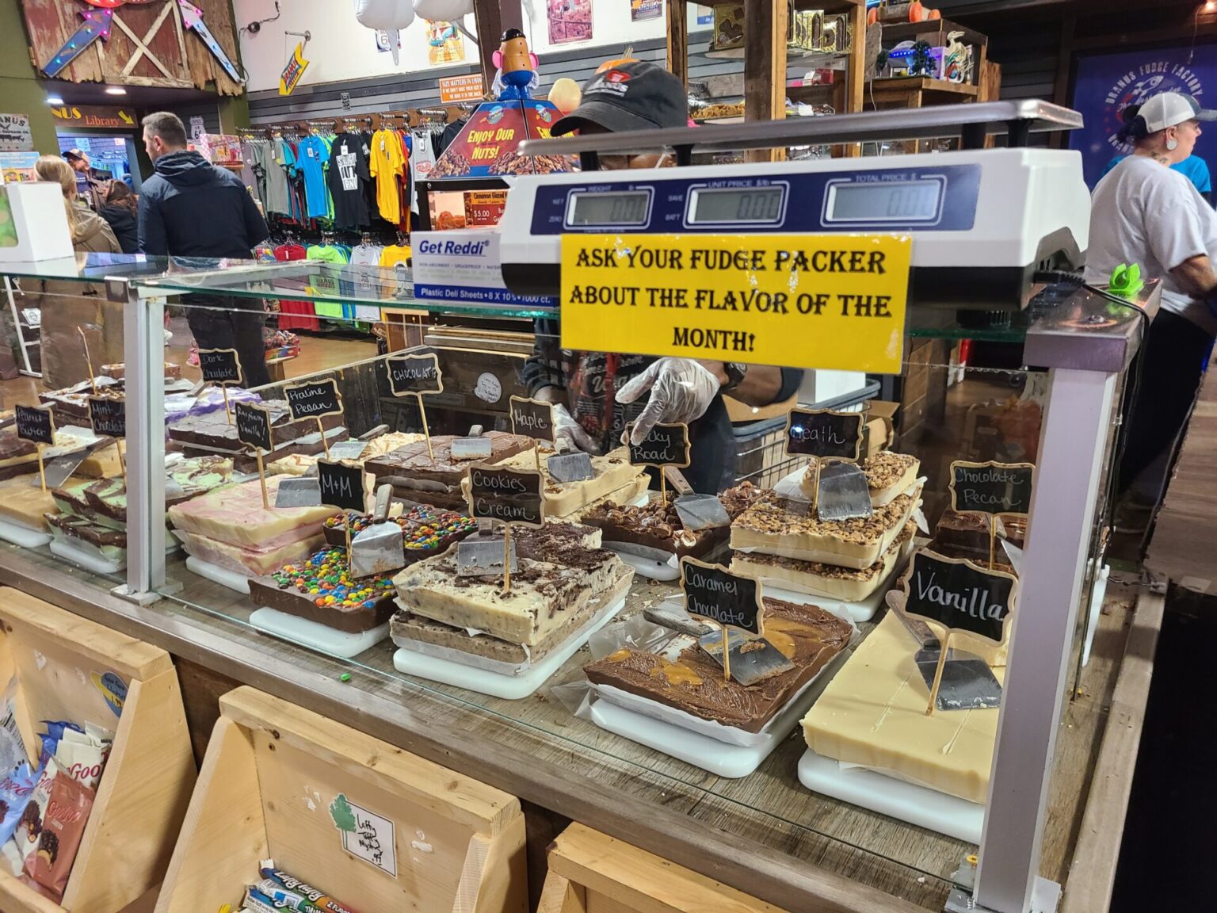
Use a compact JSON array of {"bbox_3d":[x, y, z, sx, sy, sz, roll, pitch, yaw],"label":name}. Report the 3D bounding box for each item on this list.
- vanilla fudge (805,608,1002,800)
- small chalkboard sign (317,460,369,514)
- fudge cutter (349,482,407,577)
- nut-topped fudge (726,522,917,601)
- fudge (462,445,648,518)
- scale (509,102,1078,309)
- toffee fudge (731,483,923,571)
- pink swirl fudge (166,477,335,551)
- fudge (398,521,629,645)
[{"bbox_3d":[0.310,0.223,0.837,0.179,0.030,0.247,9,20,33],"label":"vanilla fudge"},{"bbox_3d":[-0.312,0.036,1.070,0.091,0.063,0.005,12,22,39],"label":"small chalkboard sign"},{"bbox_3d":[-0.294,0.091,1.171,0.064,0.038,0.151,-6,42,-14],"label":"fudge cutter"},{"bbox_3d":[0.285,0.117,1.194,0.167,0.028,0.235,9,20,33],"label":"nut-topped fudge"},{"bbox_3d":[-0.084,0.034,1.392,0.179,0.030,0.225,10,20,35],"label":"fudge"},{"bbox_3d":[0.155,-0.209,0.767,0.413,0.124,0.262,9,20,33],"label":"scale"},{"bbox_3d":[0.292,0.078,1.195,0.171,0.031,0.245,9,20,33],"label":"toffee fudge"},{"bbox_3d":[-0.480,0.076,1.296,0.184,0.033,0.189,9,20,33],"label":"pink swirl fudge"},{"bbox_3d":[-0.099,0.137,1.051,0.184,0.034,0.220,9,20,33],"label":"fudge"}]

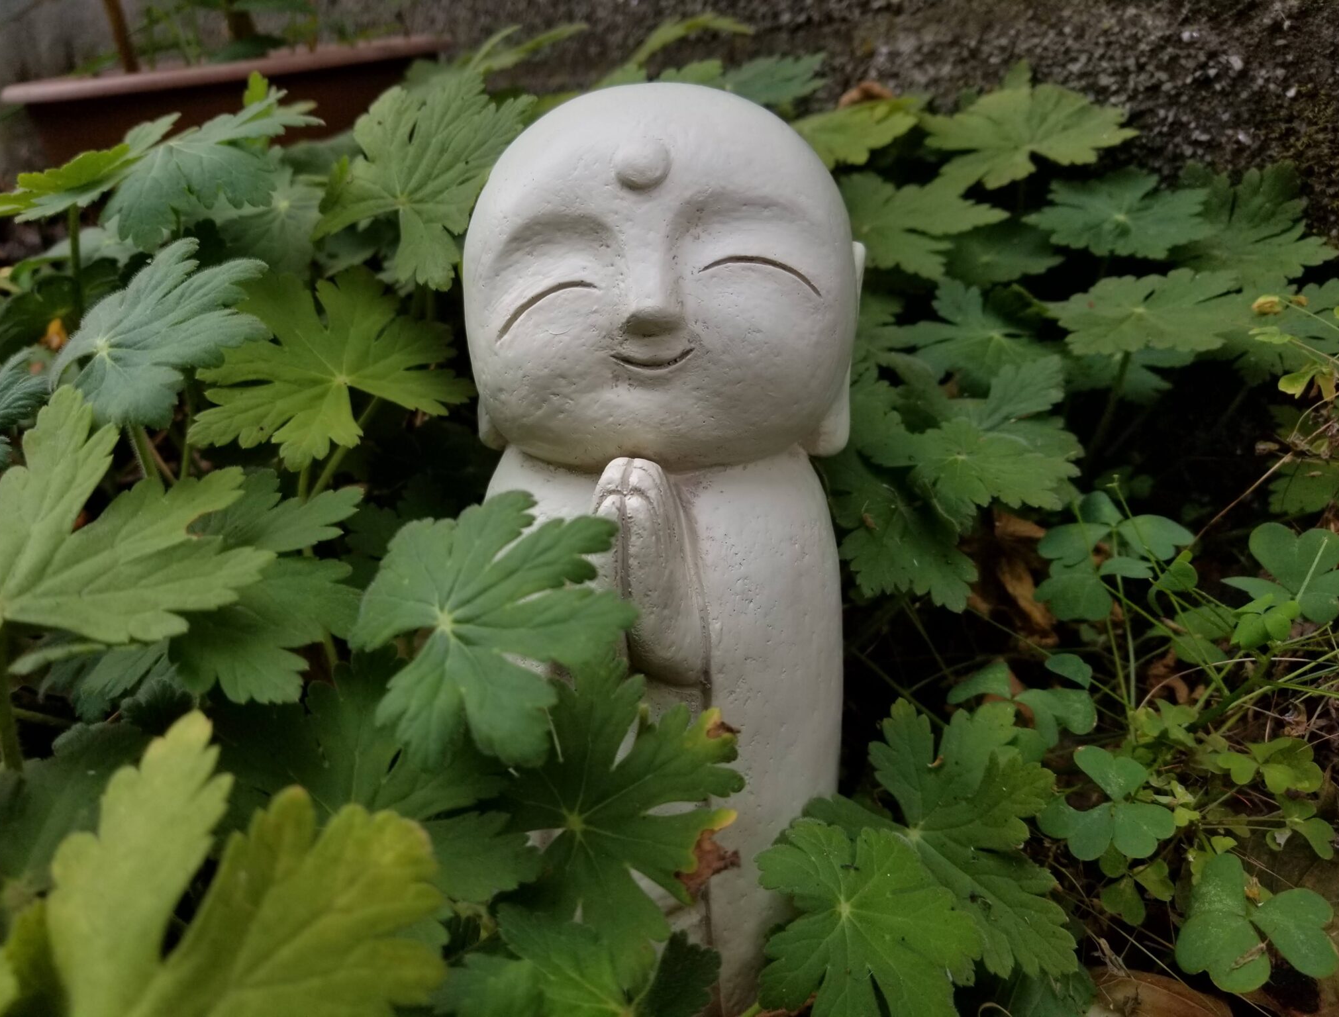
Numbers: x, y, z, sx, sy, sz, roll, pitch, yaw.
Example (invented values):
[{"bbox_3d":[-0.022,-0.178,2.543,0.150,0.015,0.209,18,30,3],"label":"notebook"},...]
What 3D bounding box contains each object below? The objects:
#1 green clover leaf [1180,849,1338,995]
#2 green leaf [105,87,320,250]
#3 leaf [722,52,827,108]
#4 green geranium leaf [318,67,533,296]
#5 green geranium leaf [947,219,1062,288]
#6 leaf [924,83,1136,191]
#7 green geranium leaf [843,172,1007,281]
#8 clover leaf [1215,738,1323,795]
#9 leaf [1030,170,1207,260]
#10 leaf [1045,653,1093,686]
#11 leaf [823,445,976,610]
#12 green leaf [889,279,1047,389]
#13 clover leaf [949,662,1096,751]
[{"bbox_3d":[0.161,0.113,0.280,0.039,0.009,0.036,21,42,26],"label":"green clover leaf"},{"bbox_3d":[-0.164,-0.124,0.370,0.072,0.028,0.068,-22,45,-14],"label":"green leaf"},{"bbox_3d":[0.037,-0.193,0.460,0.062,0.018,0.061,-11,42,-12],"label":"leaf"},{"bbox_3d":[-0.090,-0.122,0.375,0.083,0.022,0.082,20,61,8],"label":"green geranium leaf"},{"bbox_3d":[0.140,-0.109,0.430,0.057,0.014,0.053,-11,29,-13],"label":"green geranium leaf"},{"bbox_3d":[0.140,-0.147,0.400,0.078,0.016,0.080,-3,40,1],"label":"leaf"},{"bbox_3d":[0.097,-0.113,0.410,0.076,0.018,0.068,-1,41,-1],"label":"green geranium leaf"},{"bbox_3d":[0.197,0.085,0.335,0.030,0.008,0.024,4,30,7],"label":"clover leaf"},{"bbox_3d":[0.169,-0.112,0.385,0.064,0.014,0.060,-5,39,1],"label":"leaf"},{"bbox_3d":[0.127,0.051,0.325,0.013,0.005,0.013,16,50,22],"label":"leaf"},{"bbox_3d":[0.078,0.004,0.350,0.053,0.016,0.062,-4,57,-6],"label":"leaf"},{"bbox_3d":[0.120,-0.070,0.405,0.064,0.017,0.062,-8,39,-10],"label":"green leaf"},{"bbox_3d":[0.123,0.068,0.355,0.049,0.016,0.036,-4,37,-5],"label":"clover leaf"}]

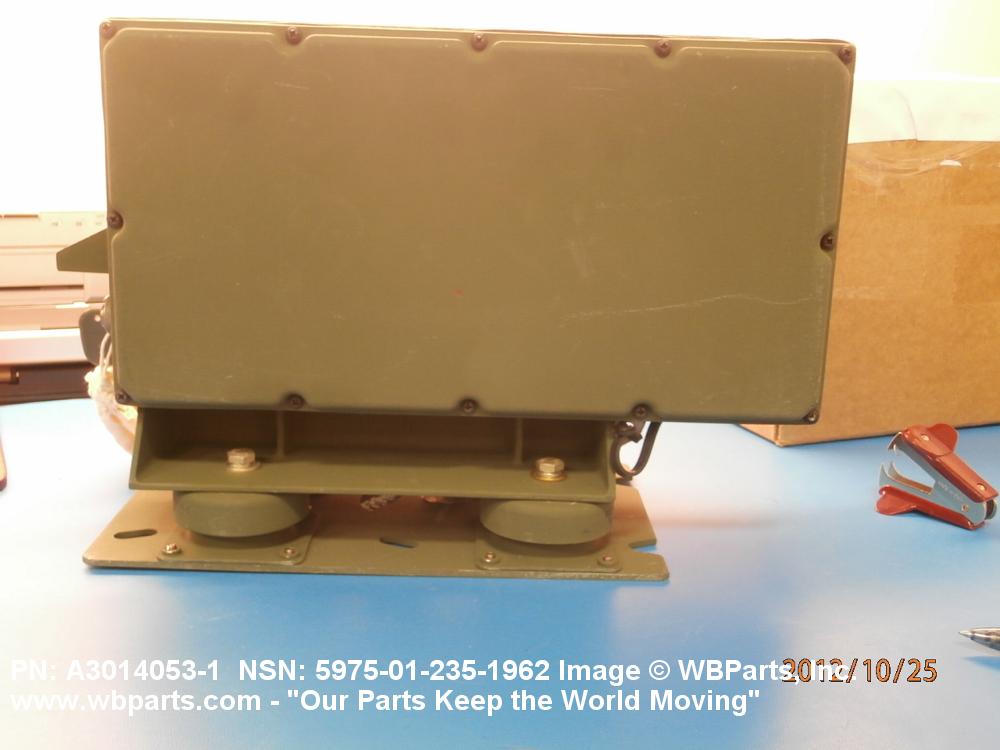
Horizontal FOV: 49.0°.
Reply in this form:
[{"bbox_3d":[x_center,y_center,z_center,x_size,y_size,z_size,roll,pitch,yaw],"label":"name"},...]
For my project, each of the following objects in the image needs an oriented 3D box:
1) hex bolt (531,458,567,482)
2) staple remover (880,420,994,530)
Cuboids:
[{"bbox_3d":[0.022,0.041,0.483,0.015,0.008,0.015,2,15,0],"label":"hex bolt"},{"bbox_3d":[0.215,0.048,0.535,0.033,0.042,0.056,-11,19,-40],"label":"staple remover"}]

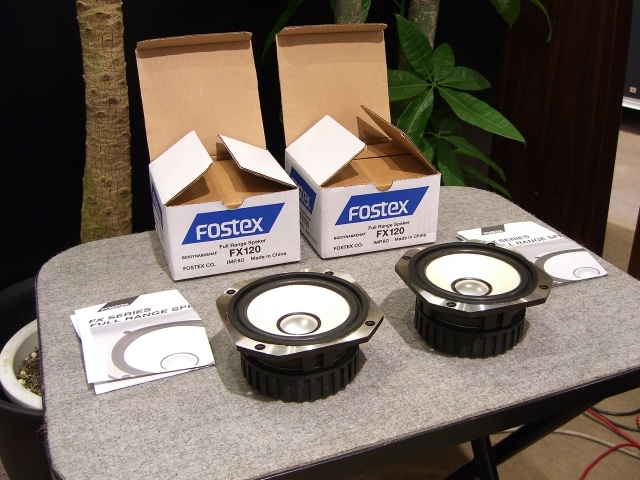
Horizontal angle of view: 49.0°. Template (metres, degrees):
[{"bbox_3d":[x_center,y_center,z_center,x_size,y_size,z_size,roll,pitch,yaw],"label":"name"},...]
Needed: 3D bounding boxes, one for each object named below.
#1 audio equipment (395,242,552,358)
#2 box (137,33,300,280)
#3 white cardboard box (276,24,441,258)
[{"bbox_3d":[0.140,0.056,0.654,0.123,0.060,0.123,-8,26,-16],"label":"audio equipment"},{"bbox_3d":[-0.122,-0.107,0.817,0.142,0.224,0.198,-9,26,-16],"label":"box"},{"bbox_3d":[0.042,-0.128,0.848,0.142,0.231,0.176,-8,26,-16],"label":"white cardboard box"}]

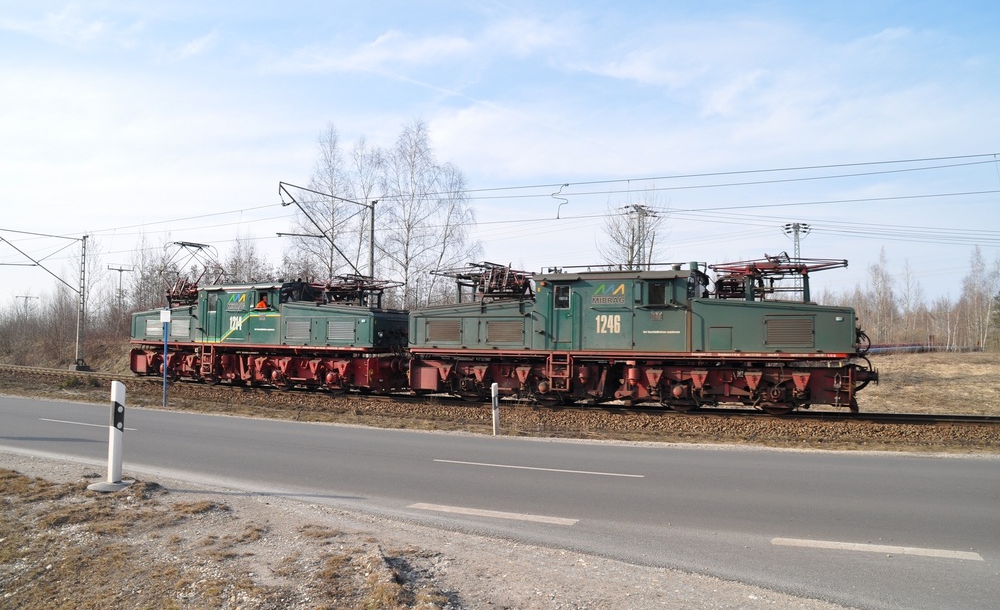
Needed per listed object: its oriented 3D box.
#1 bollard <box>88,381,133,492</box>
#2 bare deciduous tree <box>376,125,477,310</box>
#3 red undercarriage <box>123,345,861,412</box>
[{"bbox_3d":[-3.885,1.302,7.500,0.360,1.050,0.330,0,-1,22],"label":"bollard"},{"bbox_3d":[-4.170,-3.837,45.099,5.600,14.714,6.000,0,-1,0],"label":"bare deciduous tree"},{"bbox_3d":[-2.670,2.214,25.164,27.580,1.550,3.500,-1,-1,26],"label":"red undercarriage"}]

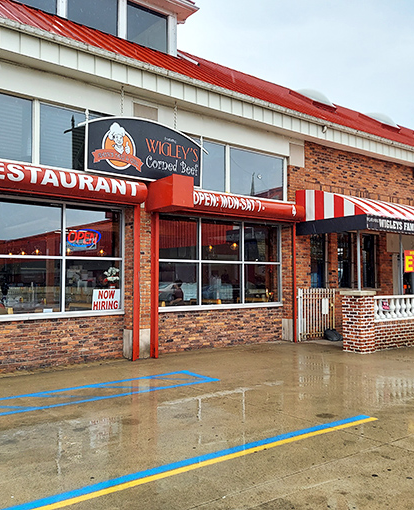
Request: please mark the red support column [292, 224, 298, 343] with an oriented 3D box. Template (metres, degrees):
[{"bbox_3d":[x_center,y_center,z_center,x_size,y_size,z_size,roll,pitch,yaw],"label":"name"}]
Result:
[{"bbox_3d":[2.029,0.634,10.898,0.120,2.770,0.100,2,-4,-37],"label":"red support column"}]

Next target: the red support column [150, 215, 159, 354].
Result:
[{"bbox_3d":[-1.040,0.567,9.303,0.139,2.910,0.147,2,-3,-36],"label":"red support column"}]

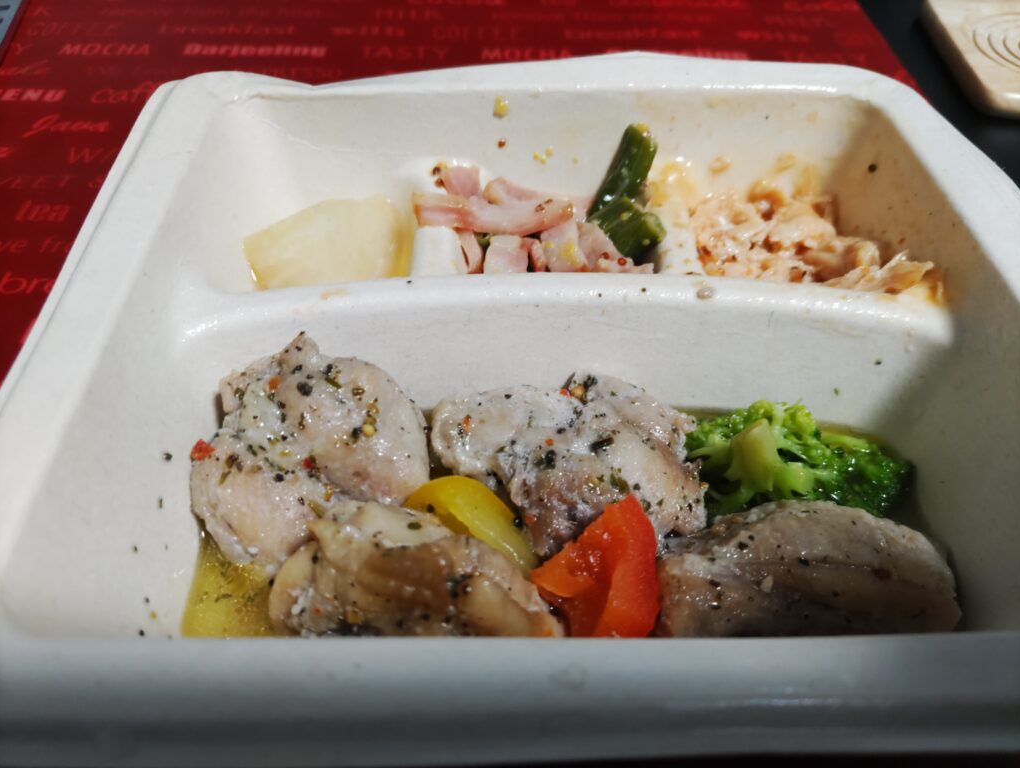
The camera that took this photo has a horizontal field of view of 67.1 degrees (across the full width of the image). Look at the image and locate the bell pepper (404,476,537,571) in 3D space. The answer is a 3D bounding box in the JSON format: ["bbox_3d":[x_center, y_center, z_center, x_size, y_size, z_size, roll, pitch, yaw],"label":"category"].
[{"bbox_3d":[-0.006,0.026,0.138,0.027,0.016,0.015,28,55,22],"label":"bell pepper"}]

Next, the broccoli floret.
[{"bbox_3d":[0.054,0.018,0.148,0.043,0.021,0.029,8,49,7],"label":"broccoli floret"}]

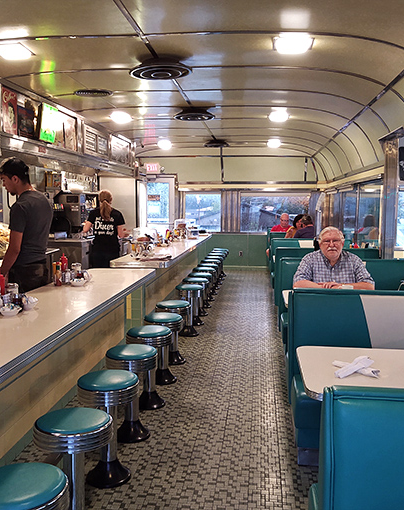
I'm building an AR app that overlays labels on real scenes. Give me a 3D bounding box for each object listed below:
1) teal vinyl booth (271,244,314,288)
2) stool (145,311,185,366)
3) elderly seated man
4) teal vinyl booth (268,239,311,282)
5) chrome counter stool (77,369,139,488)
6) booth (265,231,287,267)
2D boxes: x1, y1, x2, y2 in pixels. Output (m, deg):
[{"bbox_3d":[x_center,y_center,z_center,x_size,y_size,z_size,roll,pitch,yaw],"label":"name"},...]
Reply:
[{"bbox_3d":[1.691,0.375,7.302,1.357,0.965,0.642,1,5,6],"label":"teal vinyl booth"},{"bbox_3d":[-0.309,0.750,4.285,0.330,0.535,0.330,1,6,6],"label":"stool"},{"bbox_3d":[1.070,0.396,4.318,0.660,1.240,0.760,1,6,8],"label":"elderly seated man"},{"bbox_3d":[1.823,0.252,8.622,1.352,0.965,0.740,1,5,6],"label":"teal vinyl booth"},{"bbox_3d":[-0.521,0.962,2.967,0.339,0.583,0.339,1,5,6],"label":"chrome counter stool"},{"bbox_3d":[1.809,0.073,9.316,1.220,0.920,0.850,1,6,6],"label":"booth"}]

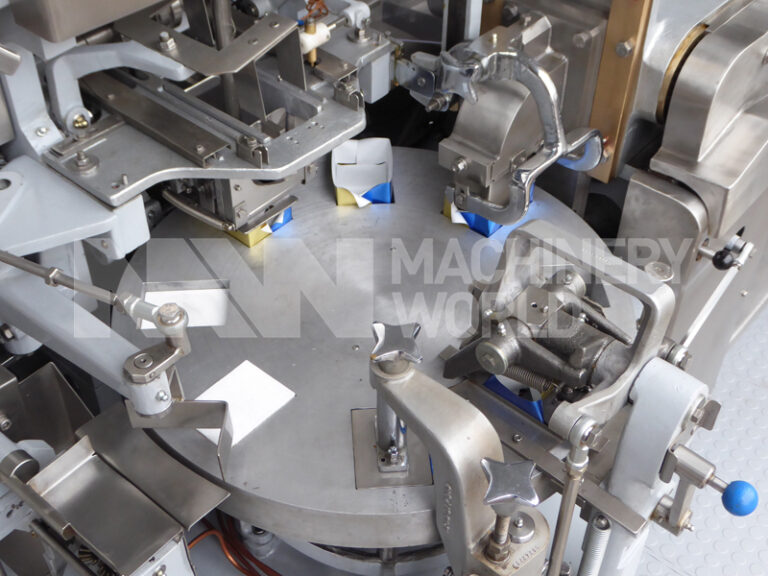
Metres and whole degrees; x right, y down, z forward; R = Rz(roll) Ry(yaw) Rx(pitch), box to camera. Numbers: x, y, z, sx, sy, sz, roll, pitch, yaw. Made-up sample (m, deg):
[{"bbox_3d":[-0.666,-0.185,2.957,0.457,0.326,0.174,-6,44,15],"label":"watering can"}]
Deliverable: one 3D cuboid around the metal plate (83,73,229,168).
[{"bbox_3d":[-0.259,-0.189,1.129,0.221,0.012,0.036,31,51,28],"label":"metal plate"}]

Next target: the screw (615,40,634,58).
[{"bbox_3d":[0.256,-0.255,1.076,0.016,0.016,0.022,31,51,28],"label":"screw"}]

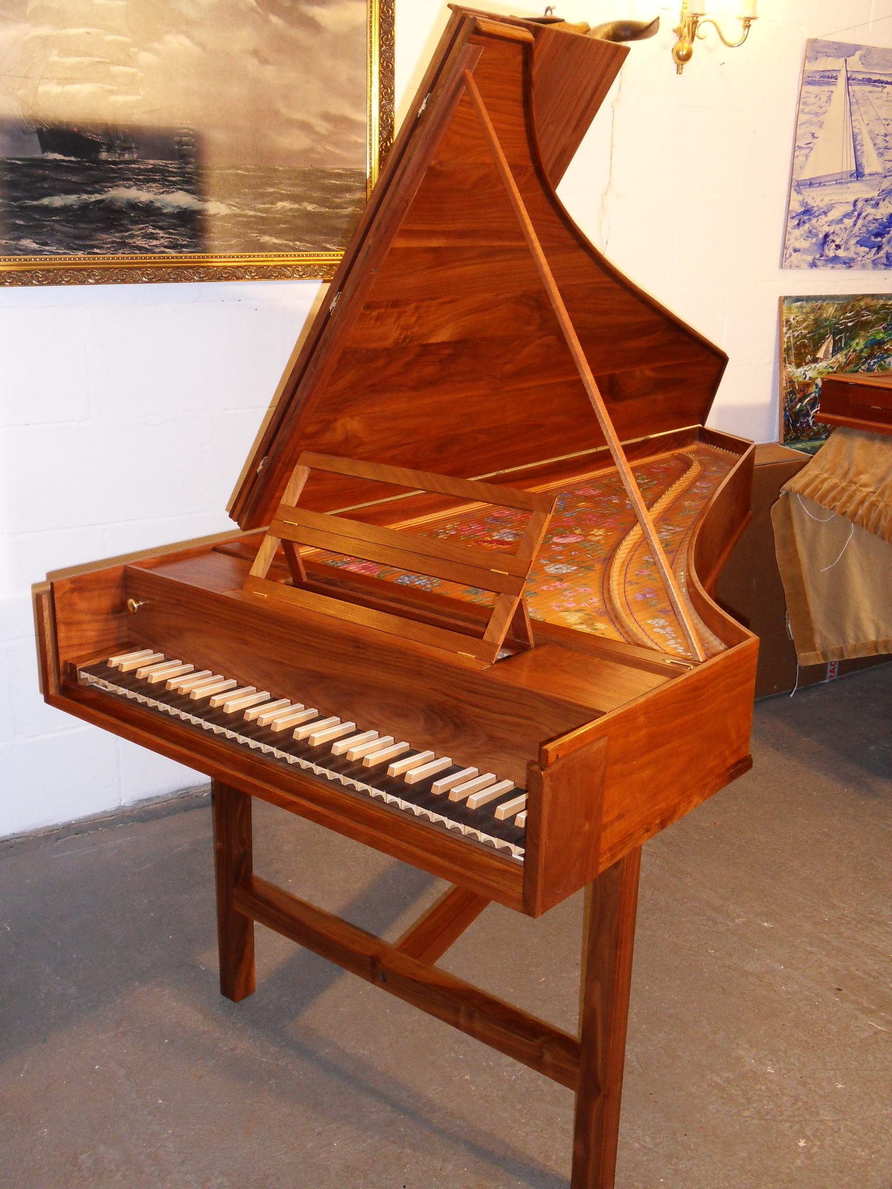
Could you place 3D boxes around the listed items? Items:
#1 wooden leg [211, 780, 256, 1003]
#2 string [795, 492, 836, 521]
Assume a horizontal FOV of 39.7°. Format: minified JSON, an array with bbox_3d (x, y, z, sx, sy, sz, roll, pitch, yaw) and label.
[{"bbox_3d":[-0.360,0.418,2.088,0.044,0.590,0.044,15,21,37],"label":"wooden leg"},{"bbox_3d":[0.963,-0.229,3.220,0.105,0.078,0.020,10,19,26],"label":"string"}]

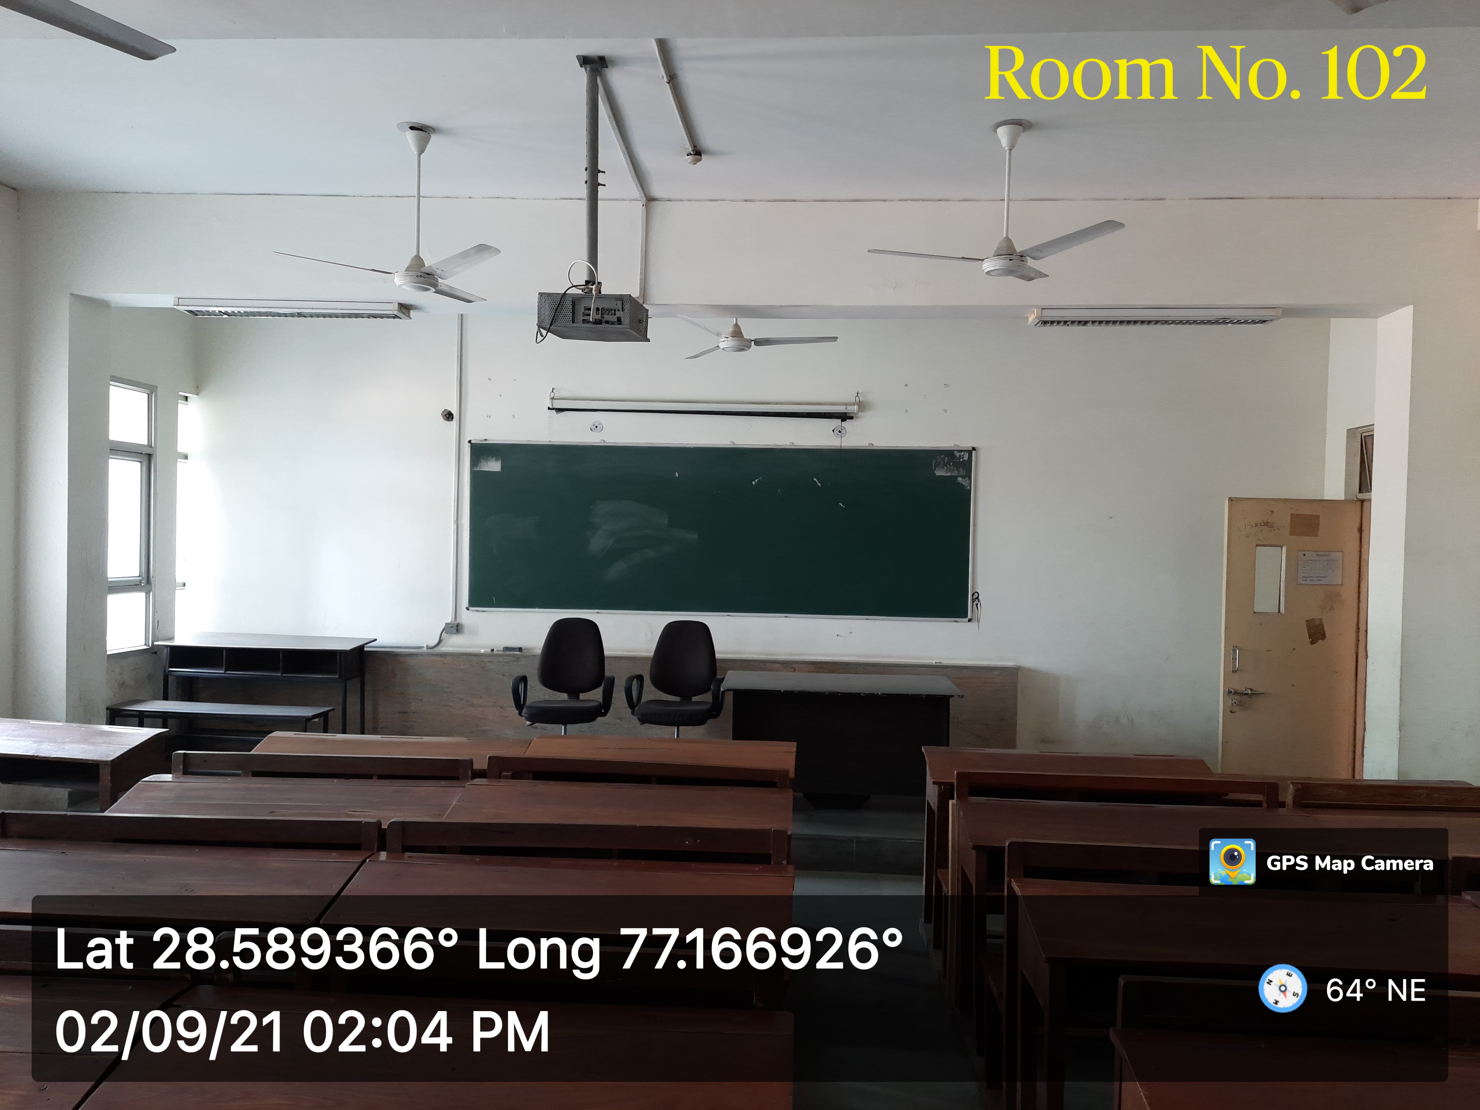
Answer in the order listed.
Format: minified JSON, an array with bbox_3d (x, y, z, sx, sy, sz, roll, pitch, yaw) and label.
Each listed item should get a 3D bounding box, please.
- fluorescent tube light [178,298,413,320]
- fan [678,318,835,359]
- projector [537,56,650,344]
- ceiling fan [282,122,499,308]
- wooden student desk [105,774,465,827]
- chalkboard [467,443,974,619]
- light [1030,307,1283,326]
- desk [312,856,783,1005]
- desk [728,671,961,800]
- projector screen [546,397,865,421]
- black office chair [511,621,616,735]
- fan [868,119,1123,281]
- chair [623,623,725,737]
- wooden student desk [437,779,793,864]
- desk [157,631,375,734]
[{"bbox_3d":[-2.518,-1.379,5.795,1.270,0.060,0.230,1,0,3],"label":"fluorescent tube light"},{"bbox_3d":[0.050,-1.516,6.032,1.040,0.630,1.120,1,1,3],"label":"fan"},{"bbox_3d":[-0.563,-1.379,3.991,0.360,1.070,0.340,1,0,7],"label":"projector"},{"bbox_3d":[-1.465,-1.574,4.652,1.170,0.730,1.170,1,0,3],"label":"ceiling fan"},{"bbox_3d":[-1.555,1.209,3.499,1.120,0.790,0.400,1,0,3],"label":"wooden student desk"},{"bbox_3d":[-0.161,-0.180,7.377,3.650,1.220,0.035,1,0,3],"label":"chalkboard"},{"bbox_3d":[2.196,-1.260,5.466,1.250,0.065,0.200,1,1,3],"label":"light"},{"bbox_3d":[-0.455,1.256,2.755,1.200,0.780,0.370,1,1,3],"label":"desk"},{"bbox_3d":[0.573,1.102,6.020,1.319,0.700,0.850,1,0,3],"label":"desk"},{"bbox_3d":[-0.261,-1.034,7.265,2.210,0.125,0.100,1,1,3],"label":"projector screen"},{"bbox_3d":[-1.050,0.899,6.289,0.630,1.030,0.620,1,0,3],"label":"black office chair"},{"bbox_3d":[1.076,-1.517,4.392,1.040,0.670,1.120,1,1,3],"label":"fan"},{"bbox_3d":[-0.415,0.935,6.641,0.650,0.990,0.640,1,1,3],"label":"chair"},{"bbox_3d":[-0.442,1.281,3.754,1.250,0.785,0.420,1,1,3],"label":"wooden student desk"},{"bbox_3d":[-3.196,0.971,6.931,1.300,0.785,0.460,1,1,3],"label":"desk"}]

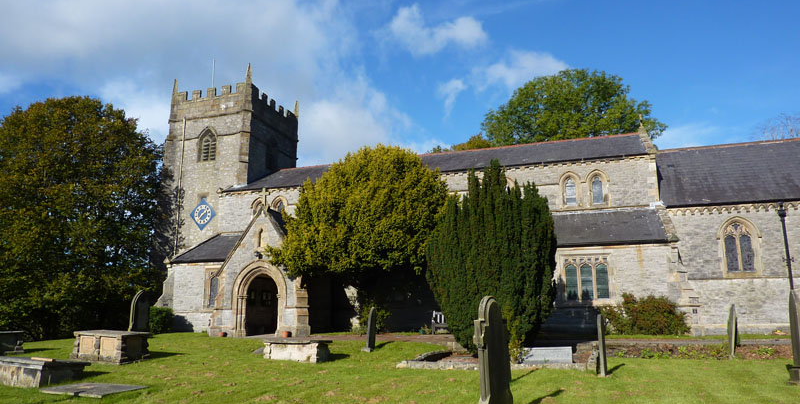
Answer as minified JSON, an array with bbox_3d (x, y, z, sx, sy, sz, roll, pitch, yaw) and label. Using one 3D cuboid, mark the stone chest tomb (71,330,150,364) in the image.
[{"bbox_3d":[-8.565,4.301,17.171,2.080,0.790,1.020,-5,-12,26],"label":"stone chest tomb"}]

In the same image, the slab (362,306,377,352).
[{"bbox_3d":[-0.956,3.972,18.000,0.270,1.380,0.650,1,-10,17],"label":"slab"}]

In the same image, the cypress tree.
[{"bbox_3d":[2.803,1.584,17.732,3.840,5.889,3.648,0,-10,0],"label":"cypress tree"}]

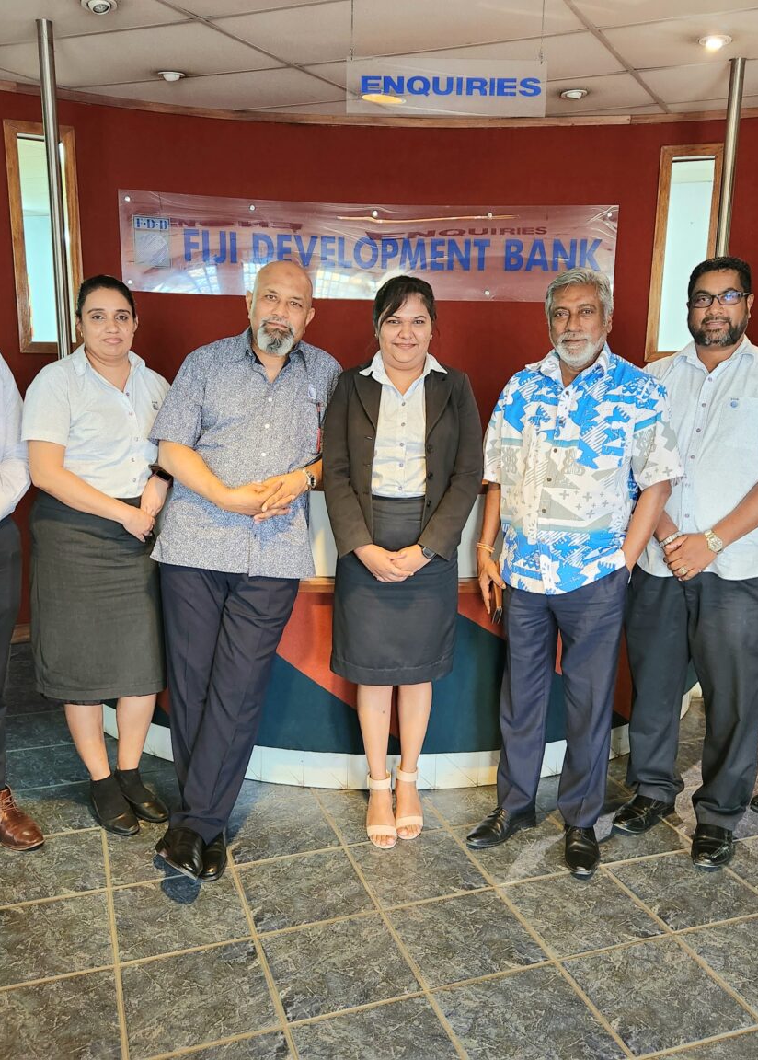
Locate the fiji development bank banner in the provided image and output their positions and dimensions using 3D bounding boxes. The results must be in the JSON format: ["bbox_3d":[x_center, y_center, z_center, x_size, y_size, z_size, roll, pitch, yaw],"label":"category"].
[{"bbox_3d":[-0.027,-1.375,4.612,2.403,0.460,0.160,0,11,-6],"label":"fiji development bank banner"}]

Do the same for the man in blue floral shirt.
[{"bbox_3d":[0.513,0.124,2.625,0.540,1.660,0.390,4,12,16],"label":"man in blue floral shirt"}]

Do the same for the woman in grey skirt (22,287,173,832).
[{"bbox_3d":[-0.791,0.091,2.785,0.440,1.630,0.330,-7,14,-34],"label":"woman in grey skirt"}]

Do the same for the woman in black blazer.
[{"bbox_3d":[0.059,0.111,2.725,0.460,1.635,0.330,1,11,1],"label":"woman in black blazer"}]

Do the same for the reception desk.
[{"bbox_3d":[0.143,0.241,3.519,2.600,1.070,1.100,-1,12,-8],"label":"reception desk"}]

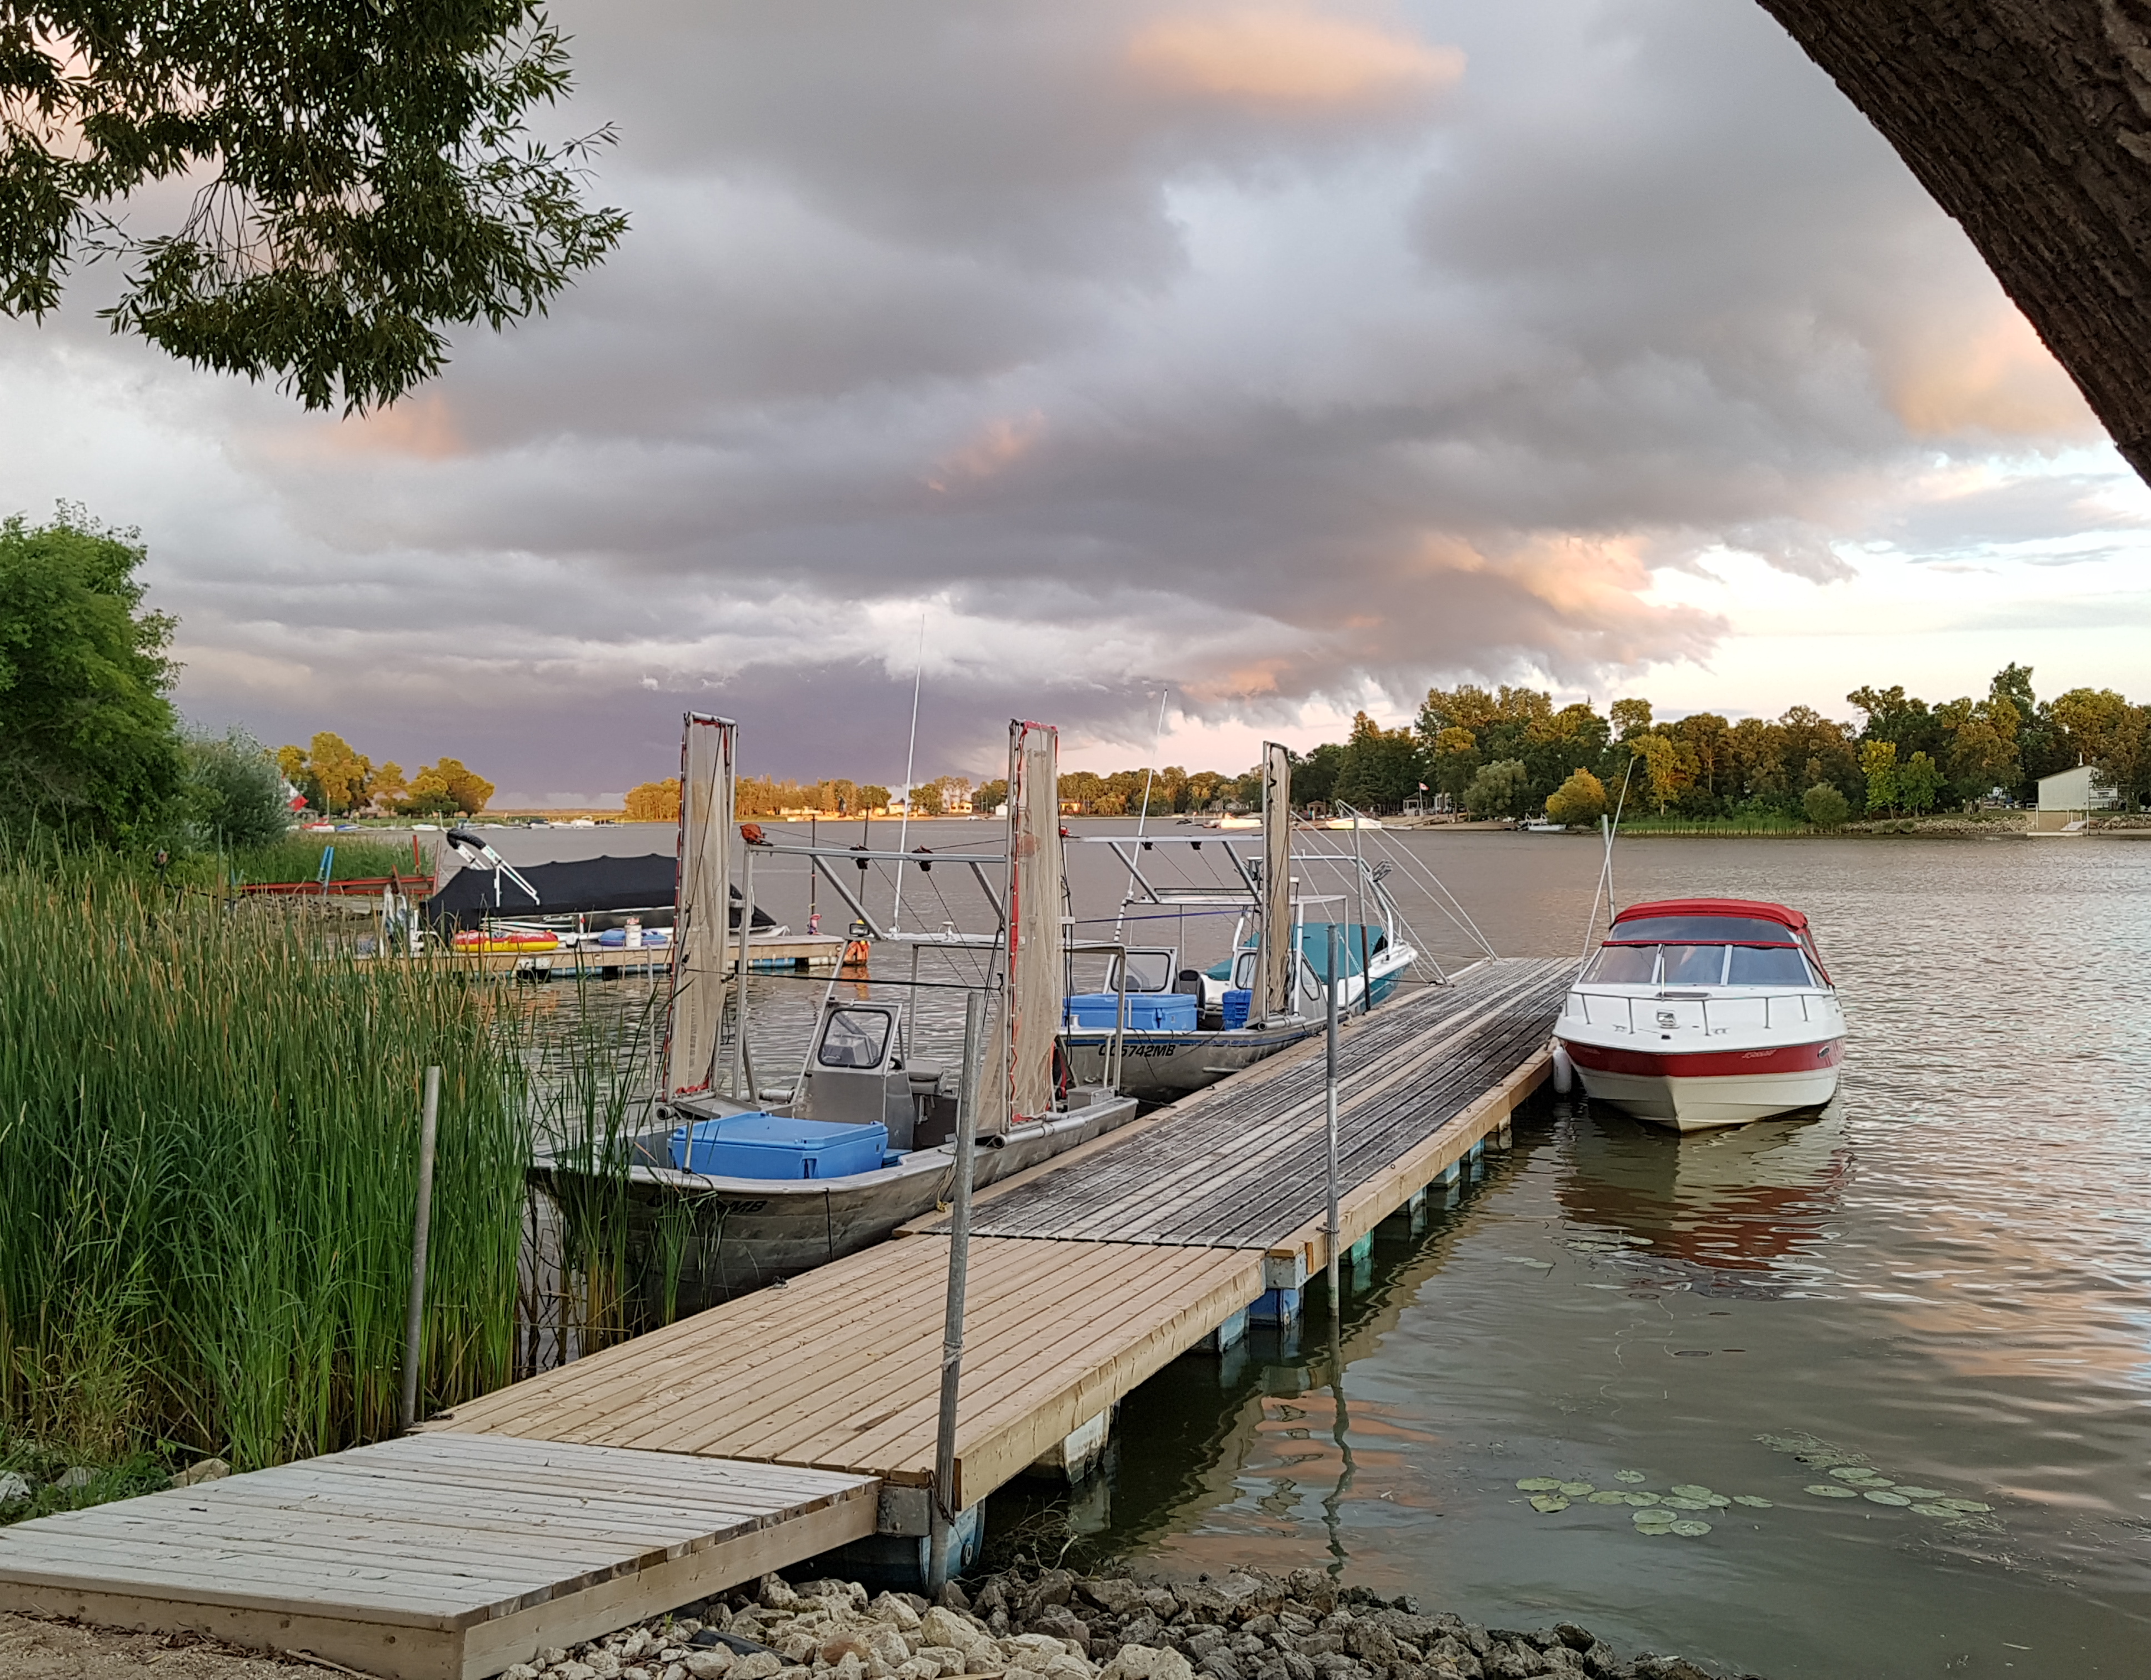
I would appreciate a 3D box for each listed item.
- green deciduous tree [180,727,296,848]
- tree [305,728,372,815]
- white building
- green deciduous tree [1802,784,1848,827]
[{"bbox_3d":[-31.585,-1.474,62.985,4.650,5.504,4.600,0,1,0],"label":"green deciduous tree"},{"bbox_3d":[-122.467,-10.775,279.866,11.650,14.853,11.000,0,1,0],"label":"tree"},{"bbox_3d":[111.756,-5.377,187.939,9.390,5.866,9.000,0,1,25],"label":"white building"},{"bbox_3d":[84.783,-3.656,189.966,5.340,5.534,5.200,0,1,0],"label":"green deciduous tree"}]

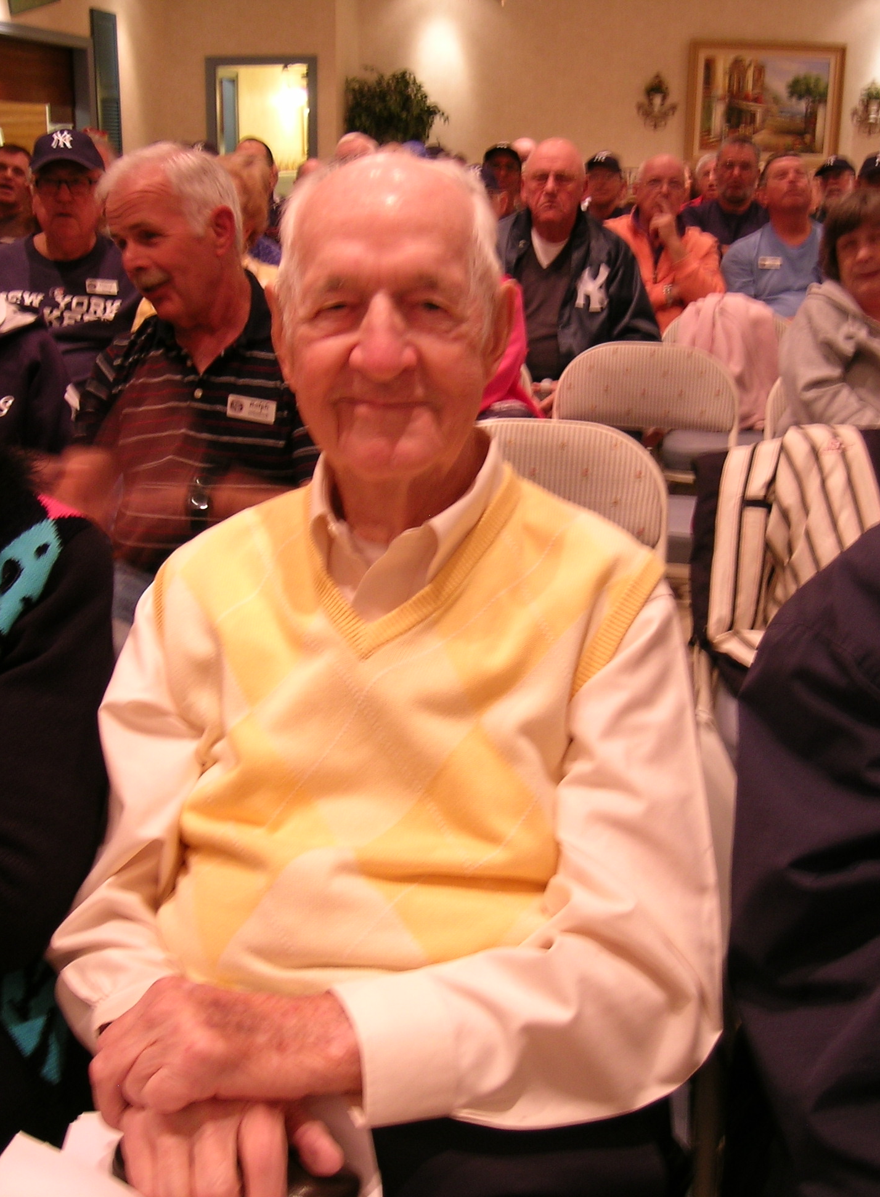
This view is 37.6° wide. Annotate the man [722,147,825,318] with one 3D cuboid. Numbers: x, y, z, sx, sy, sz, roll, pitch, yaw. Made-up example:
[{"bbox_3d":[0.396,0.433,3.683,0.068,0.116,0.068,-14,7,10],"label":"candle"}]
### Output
[{"bbox_3d":[1.224,-0.888,4.547,0.520,1.310,0.750,2,17,5],"label":"man"}]

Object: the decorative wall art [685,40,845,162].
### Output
[{"bbox_3d":[2.289,-3.502,9.100,1.060,0.800,0.060,4,18,9],"label":"decorative wall art"}]

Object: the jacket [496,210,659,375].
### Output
[{"bbox_3d":[0.353,-0.794,3.656,0.560,0.600,0.400,2,17,3],"label":"jacket"}]

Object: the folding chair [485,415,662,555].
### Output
[{"bbox_3d":[0.174,0.119,2.176,0.460,0.780,0.500,3,17,6],"label":"folding chair"}]

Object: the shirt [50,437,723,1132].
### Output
[{"bbox_3d":[-0.052,0.145,1.157,0.530,0.570,0.400,1,17,0],"label":"shirt"}]

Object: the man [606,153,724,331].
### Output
[{"bbox_3d":[0.780,-0.869,4.496,0.520,1.290,0.750,2,17,5],"label":"man"}]

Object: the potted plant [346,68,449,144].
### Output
[{"bbox_3d":[-0.337,-2.729,9.220,0.800,1.980,0.750,1,17,0],"label":"potted plant"}]

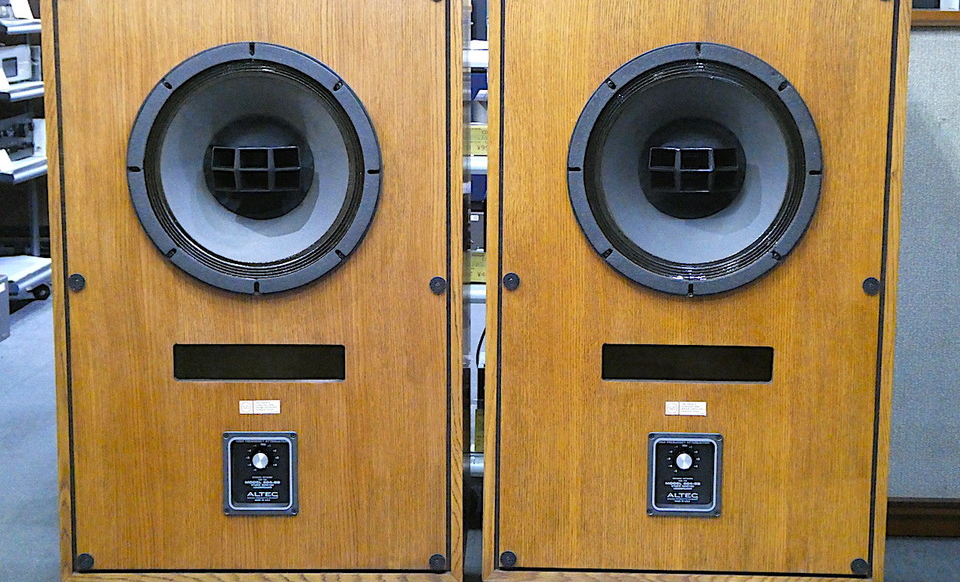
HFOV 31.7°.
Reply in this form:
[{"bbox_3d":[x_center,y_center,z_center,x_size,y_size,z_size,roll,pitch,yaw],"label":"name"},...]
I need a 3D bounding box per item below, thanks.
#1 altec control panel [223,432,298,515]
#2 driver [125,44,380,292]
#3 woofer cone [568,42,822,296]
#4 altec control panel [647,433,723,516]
[{"bbox_3d":[-0.361,0.300,2.777,0.122,0.138,0.030,0,9,-1],"label":"altec control panel"},{"bbox_3d":[-0.362,-0.208,2.765,0.405,0.405,0.160,0,9,-1],"label":"driver"},{"bbox_3d":[0.346,-0.206,2.763,0.405,0.405,0.160,1,9,3],"label":"woofer cone"},{"bbox_3d":[0.336,0.302,2.774,0.122,0.138,0.030,1,9,3],"label":"altec control panel"}]

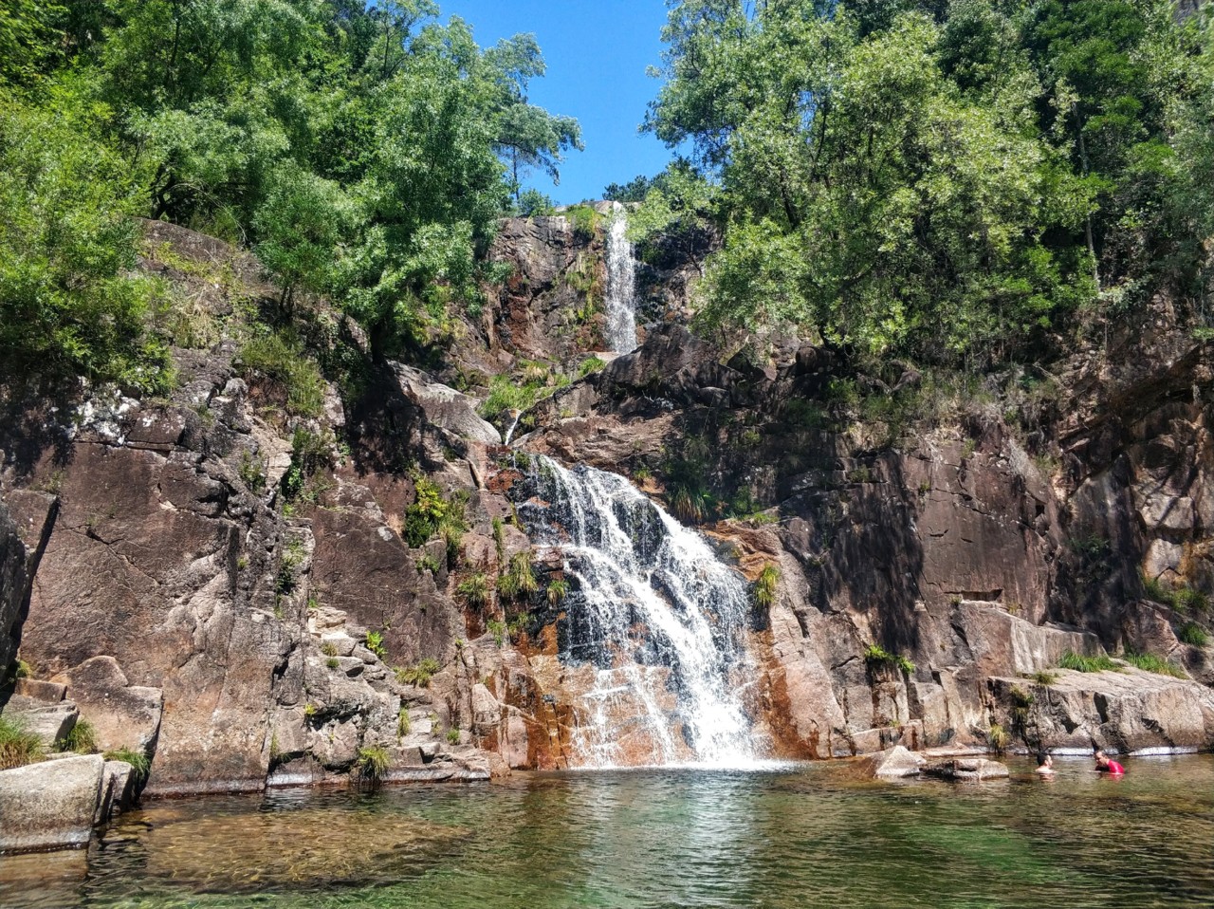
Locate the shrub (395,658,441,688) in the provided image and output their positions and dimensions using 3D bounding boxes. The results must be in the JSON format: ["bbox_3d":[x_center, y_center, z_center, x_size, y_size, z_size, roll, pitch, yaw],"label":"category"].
[{"bbox_3d":[-3.040,3.497,15.200,0.731,0.463,0.549,2,-13,-9],"label":"shrub"}]

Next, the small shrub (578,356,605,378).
[{"bbox_3d":[-0.396,-2.364,25.500,0.710,0.560,0.600,0,-13,0],"label":"small shrub"}]

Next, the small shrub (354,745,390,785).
[{"bbox_3d":[-3.313,4.353,13.300,0.500,0.540,0.440,0,-13,0],"label":"small shrub"}]

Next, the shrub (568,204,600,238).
[{"bbox_3d":[-0.675,-6.795,27.500,0.937,0.943,0.797,0,-12,0],"label":"shrub"}]

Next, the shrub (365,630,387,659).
[{"bbox_3d":[-3.735,3.075,15.300,0.368,0.437,0.294,2,-13,-9],"label":"shrub"}]

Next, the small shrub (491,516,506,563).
[{"bbox_3d":[-1.974,1.543,17.200,0.250,0.800,0.270,0,-13,0],"label":"small shrub"}]

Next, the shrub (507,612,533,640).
[{"bbox_3d":[-1.504,2.967,16.400,0.460,0.470,0.400,0,-13,0],"label":"shrub"}]

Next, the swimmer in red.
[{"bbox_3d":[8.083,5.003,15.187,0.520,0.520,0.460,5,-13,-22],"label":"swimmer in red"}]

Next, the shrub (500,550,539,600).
[{"bbox_3d":[-1.558,2.147,16.800,0.707,0.832,0.530,2,-13,-9],"label":"shrub"}]

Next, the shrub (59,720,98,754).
[{"bbox_3d":[-5.588,2.987,10.000,0.410,0.380,0.380,0,-13,0],"label":"shrub"}]

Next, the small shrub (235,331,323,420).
[{"bbox_3d":[-6.198,-1.543,18.000,1.660,1.498,1.328,2,-13,-9],"label":"small shrub"}]

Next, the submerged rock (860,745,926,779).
[{"bbox_3d":[4.382,4.717,14.500,1.020,0.480,0.800,0,-13,0],"label":"submerged rock"}]

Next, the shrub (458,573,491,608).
[{"bbox_3d":[-2.279,2.328,16.300,0.588,0.590,0.471,2,-13,-9],"label":"shrub"}]

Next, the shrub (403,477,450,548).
[{"bbox_3d":[-3.227,1.042,16.900,0.840,1.250,0.750,0,-13,0],"label":"shrub"}]

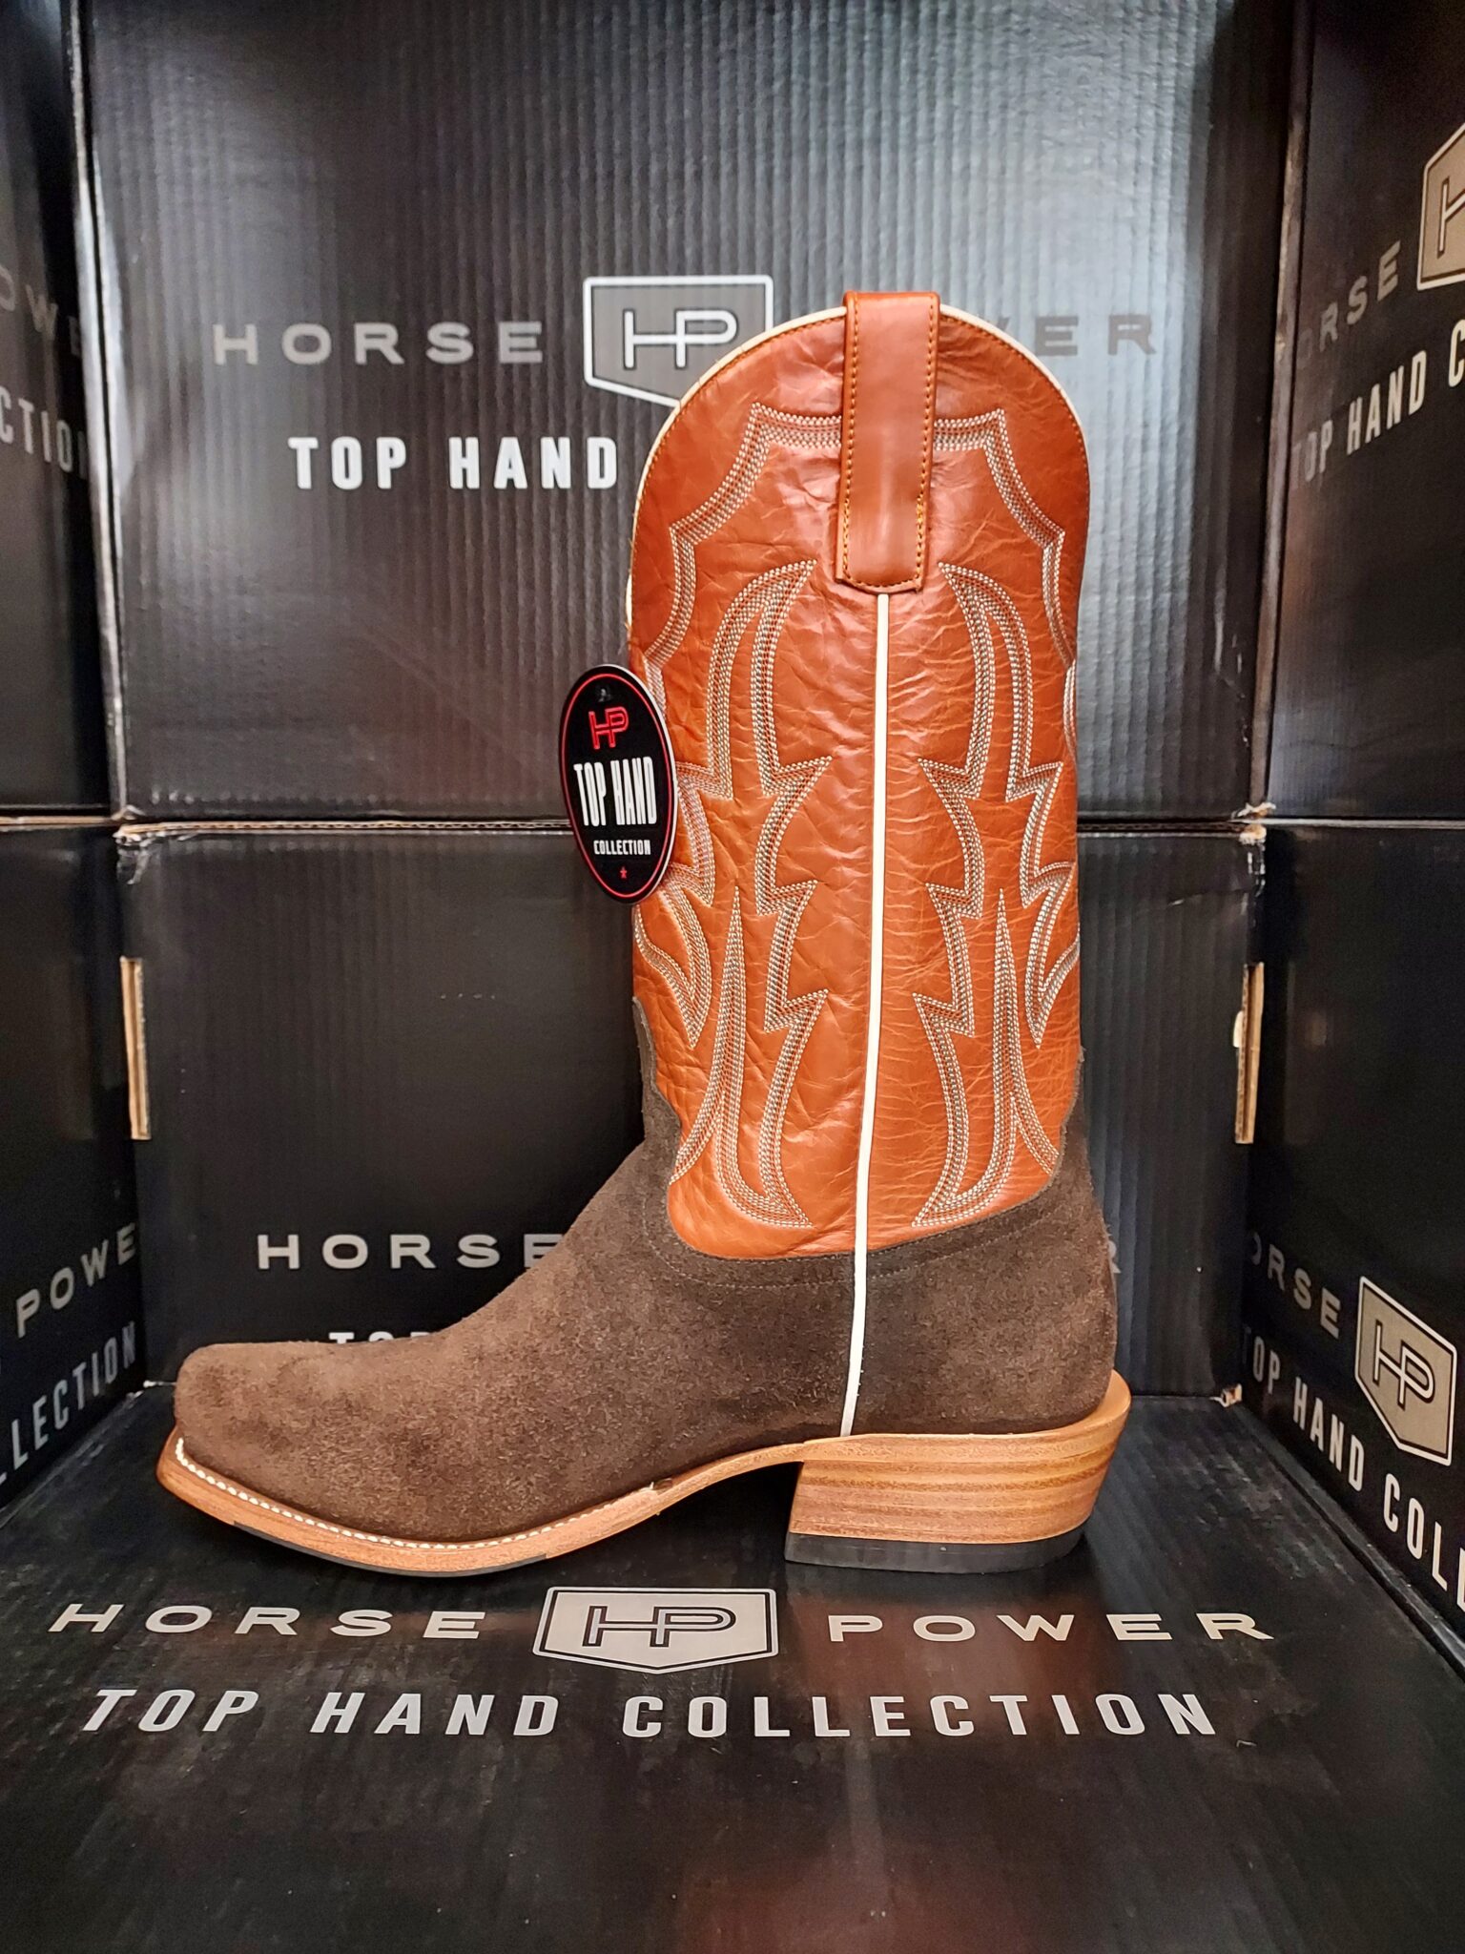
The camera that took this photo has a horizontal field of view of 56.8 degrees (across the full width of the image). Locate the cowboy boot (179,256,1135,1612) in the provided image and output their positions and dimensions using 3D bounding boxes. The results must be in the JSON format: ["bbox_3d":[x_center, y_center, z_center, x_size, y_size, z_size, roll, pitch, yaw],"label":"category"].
[{"bbox_3d":[-0.029,-0.007,0.422,0.305,0.358,0.110,0,6,4],"label":"cowboy boot"}]

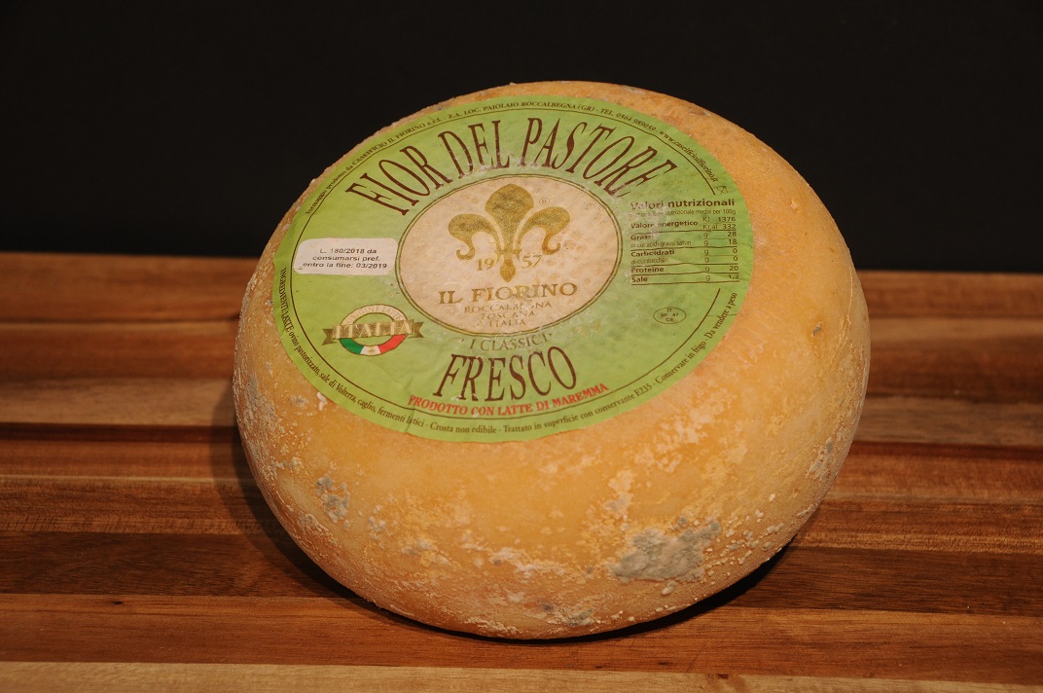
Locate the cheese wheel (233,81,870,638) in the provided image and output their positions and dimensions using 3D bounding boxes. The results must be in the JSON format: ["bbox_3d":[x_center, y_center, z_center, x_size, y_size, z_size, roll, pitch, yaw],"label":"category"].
[{"bbox_3d":[0.008,0.001,0.719,0.188,0.084,0.188,-4,47,4],"label":"cheese wheel"}]

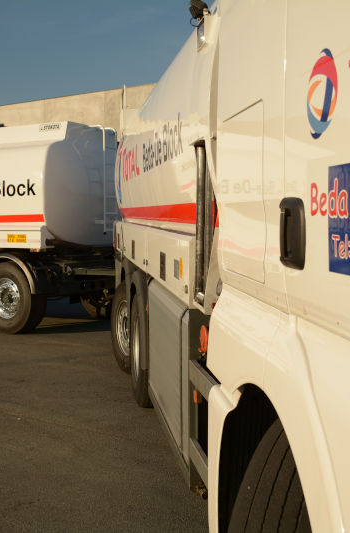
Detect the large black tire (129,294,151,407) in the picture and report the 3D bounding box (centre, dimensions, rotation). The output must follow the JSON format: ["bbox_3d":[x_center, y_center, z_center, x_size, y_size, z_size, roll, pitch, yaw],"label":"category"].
[{"bbox_3d":[-0.235,0.729,6.759,0.320,1.050,1.040,-2,4,-8],"label":"large black tire"}]

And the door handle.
[{"bbox_3d":[0.305,-0.085,1.910,0.045,0.188,0.115,-2,4,-9],"label":"door handle"}]

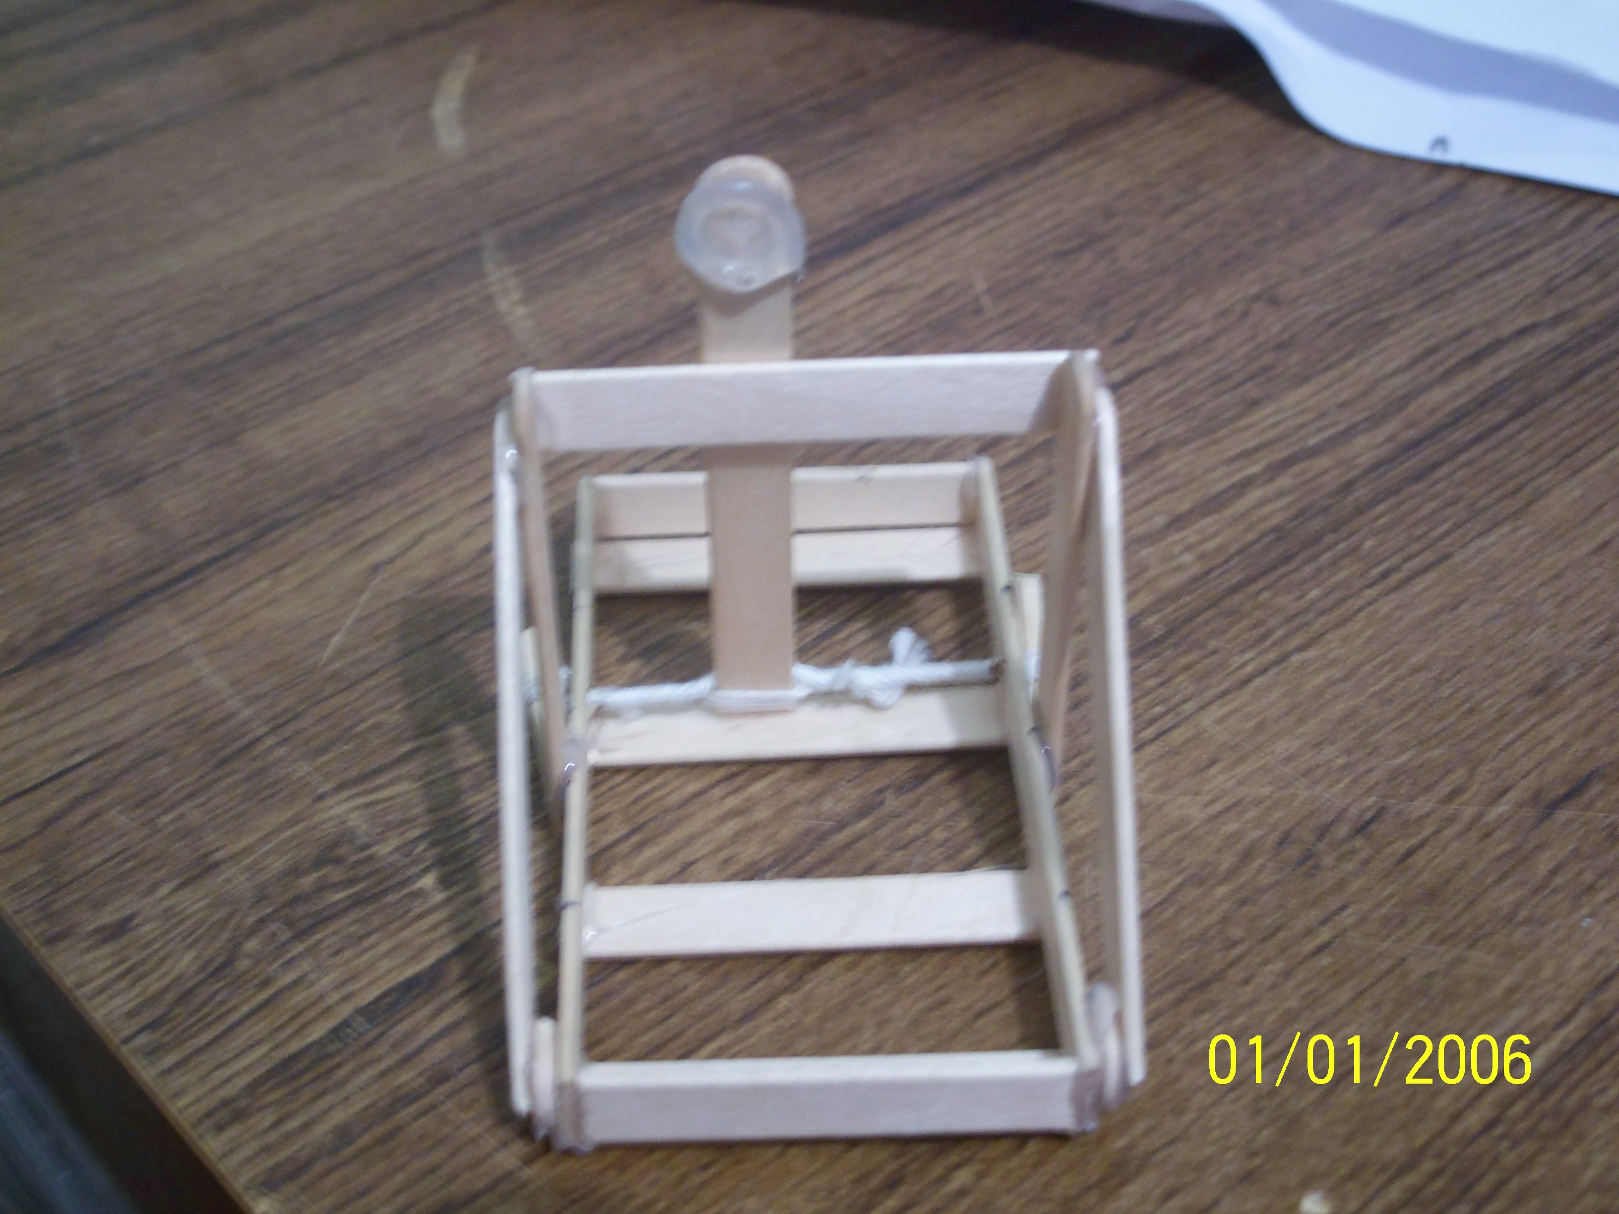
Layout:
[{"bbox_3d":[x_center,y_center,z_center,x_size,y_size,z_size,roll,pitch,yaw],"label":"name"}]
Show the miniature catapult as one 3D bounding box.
[{"bbox_3d":[0.000,-0.012,0.273,0.069,0.093,0.110,-2,41,-2],"label":"miniature catapult"}]

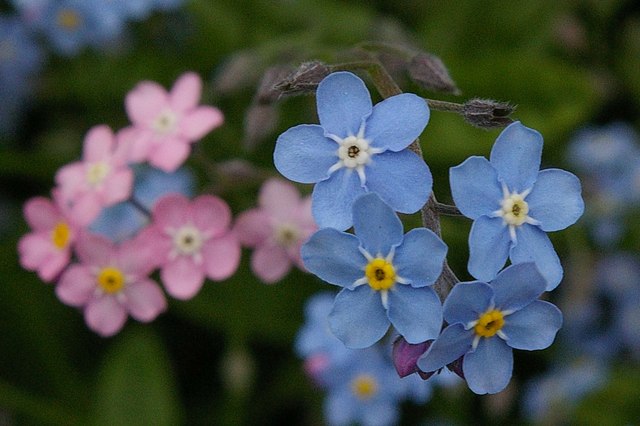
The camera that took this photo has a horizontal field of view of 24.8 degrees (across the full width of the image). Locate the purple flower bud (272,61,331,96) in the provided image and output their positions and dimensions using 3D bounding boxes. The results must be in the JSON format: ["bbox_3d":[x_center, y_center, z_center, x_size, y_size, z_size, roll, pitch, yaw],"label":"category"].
[{"bbox_3d":[-0.001,-0.008,0.089,0.004,0.002,0.002,-25,0,-6],"label":"purple flower bud"}]

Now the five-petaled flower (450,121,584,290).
[{"bbox_3d":[0.012,0.000,0.087,0.009,0.010,0.003,-9,-1,-27],"label":"five-petaled flower"}]

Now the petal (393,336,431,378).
[{"bbox_3d":[0.006,0.008,0.087,0.002,0.003,0.002,14,-16,0],"label":"petal"}]

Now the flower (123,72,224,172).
[{"bbox_3d":[-0.012,-0.007,0.118,0.009,0.008,0.003,6,-13,19],"label":"flower"}]

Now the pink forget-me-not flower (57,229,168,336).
[{"bbox_3d":[-0.017,0.006,0.116,0.009,0.008,0.003,2,6,6],"label":"pink forget-me-not flower"}]

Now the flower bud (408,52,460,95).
[{"bbox_3d":[0.007,-0.009,0.093,0.004,0.002,0.002,37,0,0],"label":"flower bud"}]

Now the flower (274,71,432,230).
[{"bbox_3d":[0.002,-0.004,0.087,0.009,0.010,0.003,0,-7,0],"label":"flower"}]

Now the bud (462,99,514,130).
[{"bbox_3d":[0.010,-0.006,0.088,0.003,0.002,0.002,6,0,6],"label":"bud"}]

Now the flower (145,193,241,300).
[{"bbox_3d":[-0.010,0.003,0.117,0.008,0.009,0.003,0,3,0],"label":"flower"}]

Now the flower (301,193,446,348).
[{"bbox_3d":[0.003,0.003,0.085,0.008,0.009,0.003,0,2,-1],"label":"flower"}]

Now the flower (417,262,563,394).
[{"bbox_3d":[0.010,0.007,0.086,0.009,0.009,0.003,-7,22,-23],"label":"flower"}]

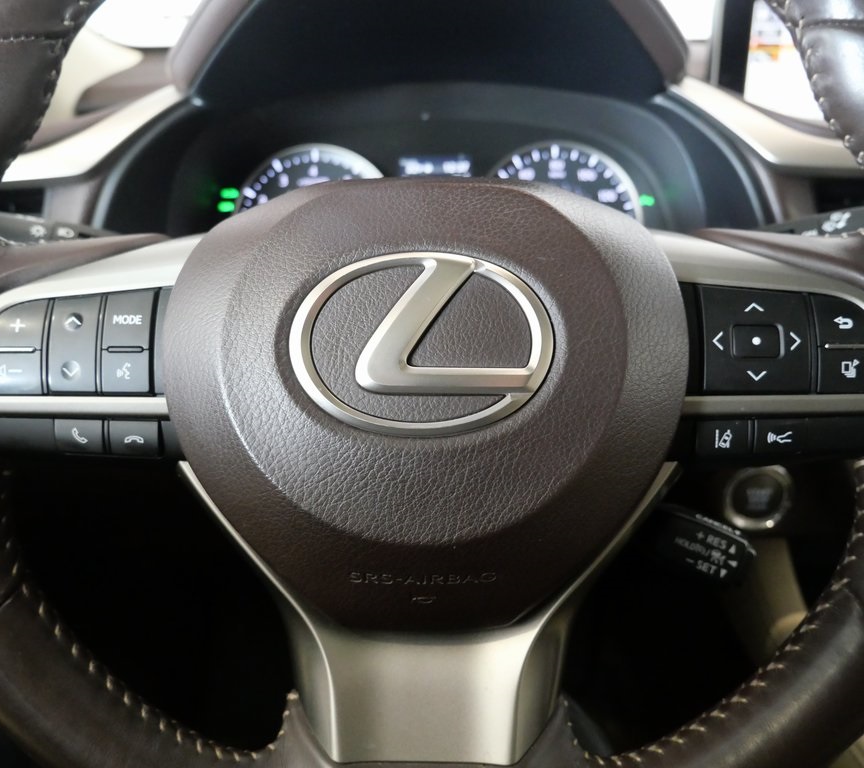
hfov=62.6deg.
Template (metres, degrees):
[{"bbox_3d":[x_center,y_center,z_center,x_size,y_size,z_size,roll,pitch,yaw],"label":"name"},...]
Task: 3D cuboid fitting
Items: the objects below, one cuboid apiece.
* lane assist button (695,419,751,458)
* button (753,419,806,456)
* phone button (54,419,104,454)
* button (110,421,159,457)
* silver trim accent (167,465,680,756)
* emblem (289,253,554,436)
[{"bbox_3d":[0.097,0.018,0.240,0.018,0.012,0.008,0,5,4],"label":"lane assist button"},{"bbox_3d":[0.115,0.017,0.238,0.018,0.013,0.008,0,5,4],"label":"button"},{"bbox_3d":[-0.119,0.018,0.243,0.017,0.013,0.008,0,5,-2],"label":"phone button"},{"bbox_3d":[-0.101,0.018,0.244,0.017,0.012,0.008,0,5,-2],"label":"button"},{"bbox_3d":[-0.001,0.076,0.237,0.166,0.101,0.045,0,0,1],"label":"silver trim accent"},{"bbox_3d":[-0.003,-0.012,0.216,0.079,0.056,0.007,0,2,1],"label":"emblem"}]

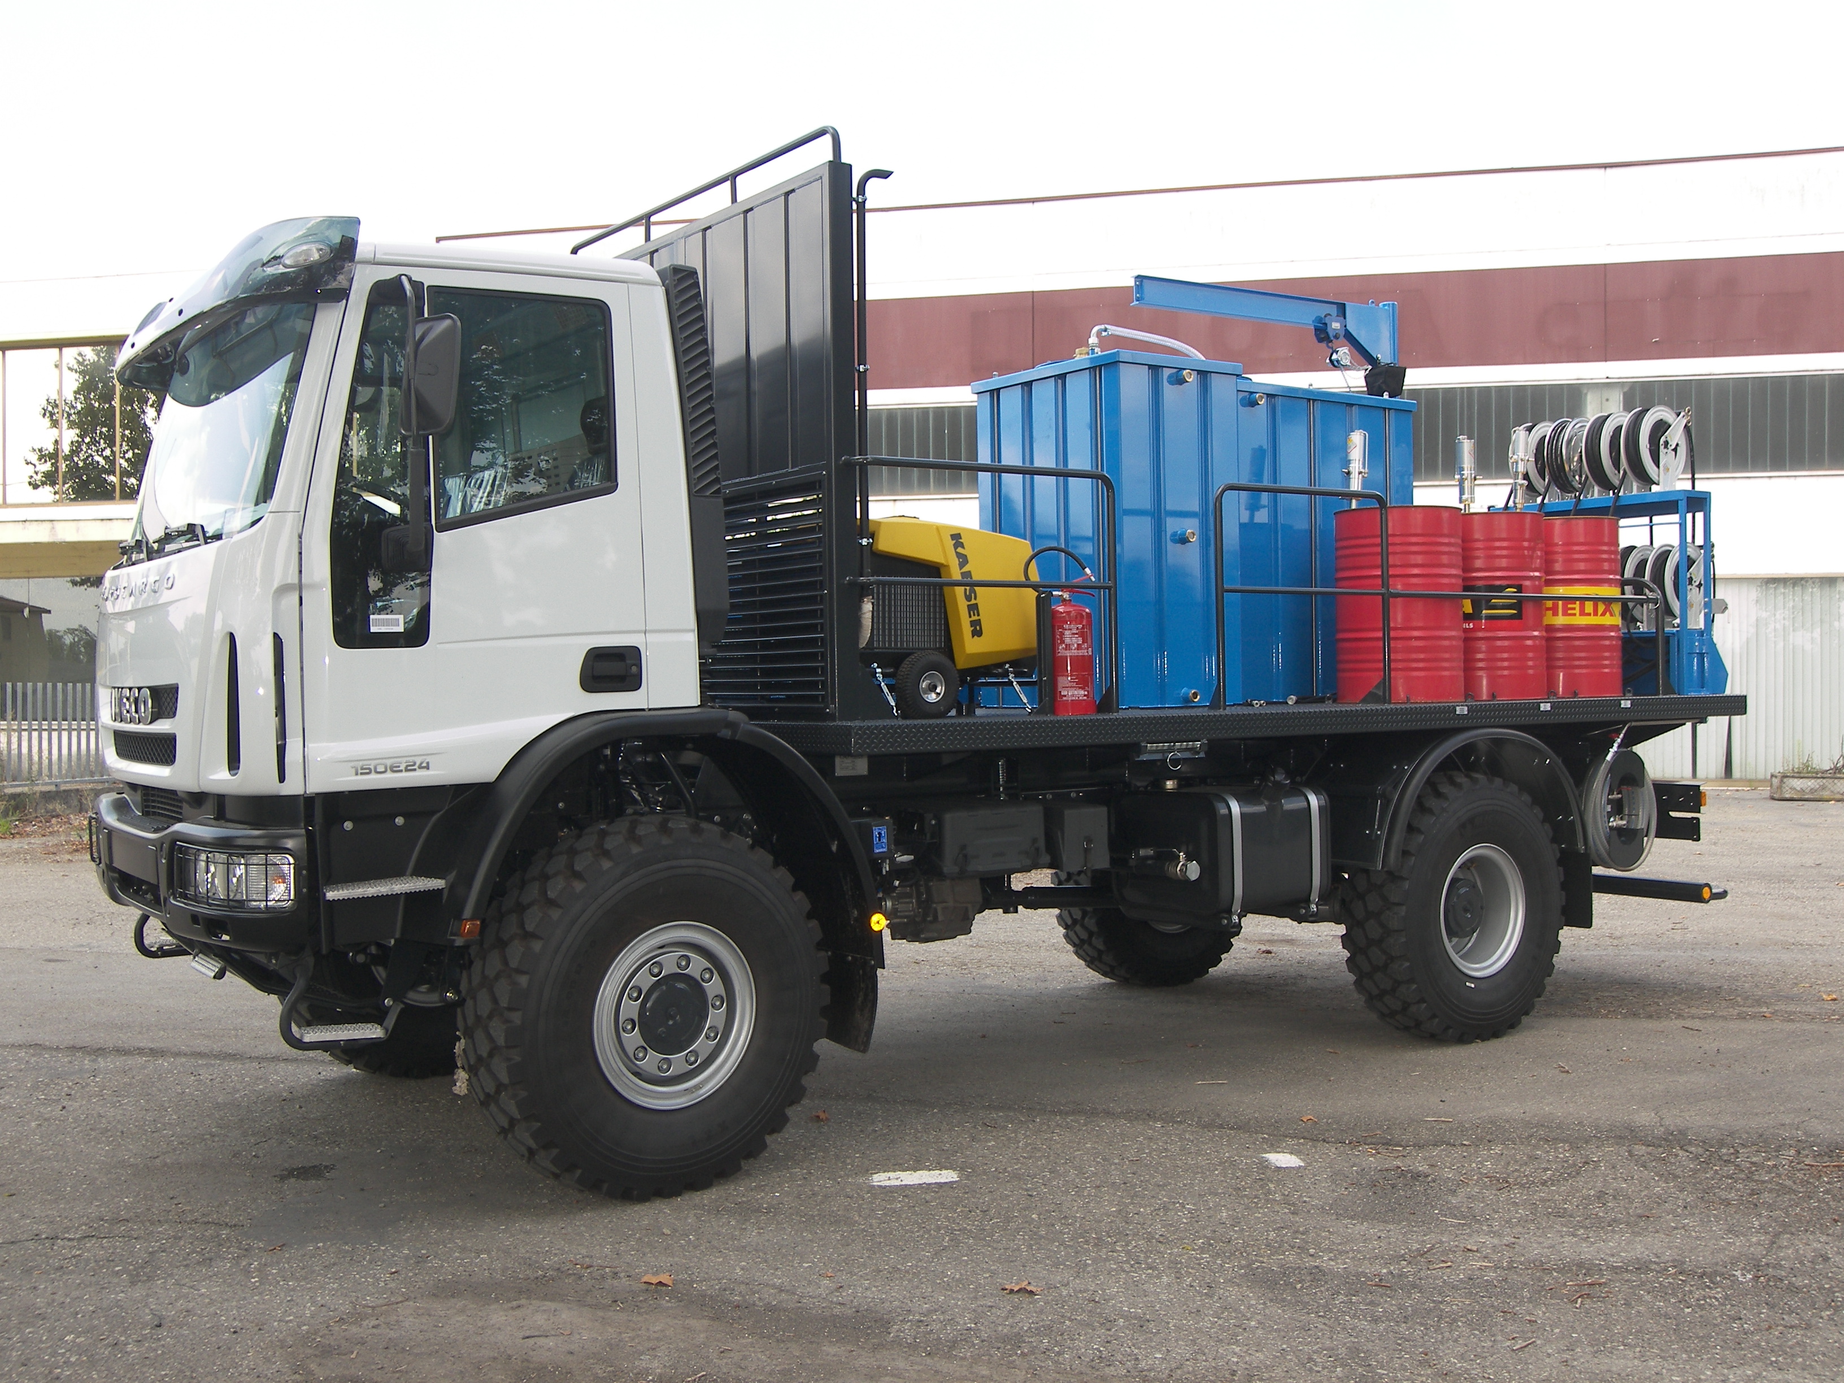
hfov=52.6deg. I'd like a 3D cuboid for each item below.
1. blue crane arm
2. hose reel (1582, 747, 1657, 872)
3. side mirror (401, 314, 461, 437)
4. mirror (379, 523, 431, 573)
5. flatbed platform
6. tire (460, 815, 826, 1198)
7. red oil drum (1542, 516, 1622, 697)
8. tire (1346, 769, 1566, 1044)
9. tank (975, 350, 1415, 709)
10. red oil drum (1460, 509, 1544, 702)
[{"bbox_3d":[1.756,-1.862,9.310,1.860,0.360,0.160,-1,1,-36],"label":"blue crane arm"},{"bbox_3d":[3.488,0.593,9.398,0.590,0.620,0.160,-1,1,-36],"label":"hose reel"},{"bbox_3d":[-1.448,-0.938,5.520,0.200,0.370,0.110,0,1,42],"label":"side mirror"},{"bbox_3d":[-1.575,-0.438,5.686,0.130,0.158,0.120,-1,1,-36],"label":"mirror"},{"bbox_3d":[1.309,0.117,9.078,5.560,0.115,2.450,-1,1,-36],"label":"flatbed platform"},{"bbox_3d":[-0.899,1.032,6.195,1.220,1.220,0.370,-1,1,-38],"label":"tire"},{"bbox_3d":[3.230,-0.414,9.450,0.590,0.883,0.590,-1,1,-36],"label":"red oil drum"},{"bbox_3d":[2.469,0.988,8.625,1.220,1.220,0.370,-1,1,-36],"label":"tire"},{"bbox_3d":[1.371,-0.728,9.210,1.980,1.570,1.065,-1,1,-36],"label":"tank"},{"bbox_3d":[2.731,-0.404,9.093,0.590,0.883,0.590,-1,1,-36],"label":"red oil drum"}]

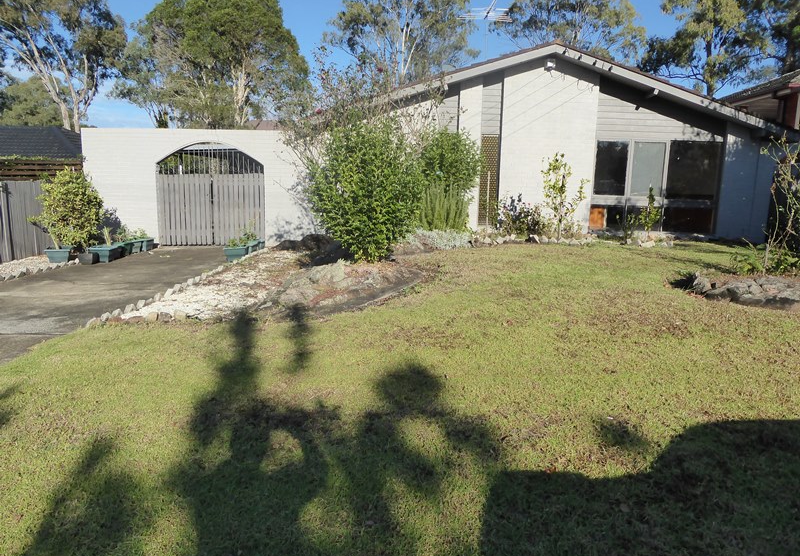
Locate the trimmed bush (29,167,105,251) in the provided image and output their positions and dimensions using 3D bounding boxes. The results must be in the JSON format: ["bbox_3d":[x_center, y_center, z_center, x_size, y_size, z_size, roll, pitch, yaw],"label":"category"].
[{"bbox_3d":[-5.958,-1.237,10.360,1.220,1.497,1.200,1,9,0],"label":"trimmed bush"}]

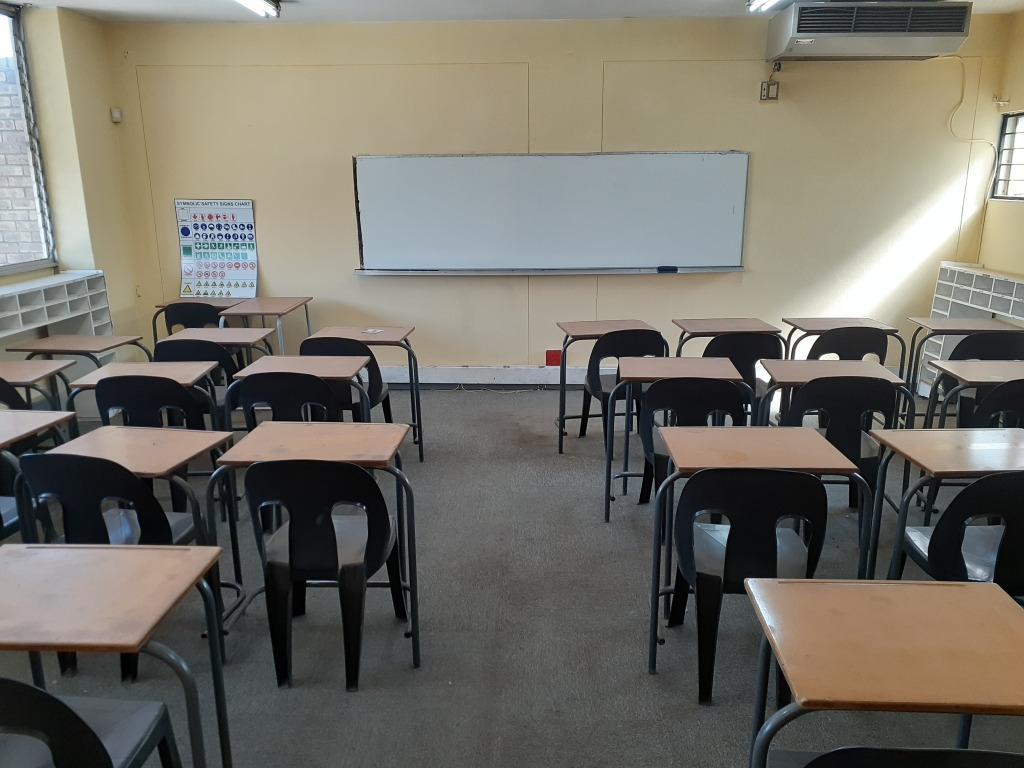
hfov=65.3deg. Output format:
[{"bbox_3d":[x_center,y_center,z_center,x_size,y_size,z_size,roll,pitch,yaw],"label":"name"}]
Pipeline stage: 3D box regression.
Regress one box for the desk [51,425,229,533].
[{"bbox_3d":[-1.342,0.588,2.871,0.703,0.749,0.466,3,14,13],"label":"desk"}]

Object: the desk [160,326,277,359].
[{"bbox_3d":[-1.758,0.065,4.893,0.685,0.737,0.439,0,14,2],"label":"desk"}]

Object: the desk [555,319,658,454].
[{"bbox_3d":[0.599,0.007,5.059,0.685,0.737,0.439,-2,14,-8],"label":"desk"}]

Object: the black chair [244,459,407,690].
[{"bbox_3d":[-0.639,0.579,2.791,0.478,0.792,0.506,0,14,3],"label":"black chair"}]

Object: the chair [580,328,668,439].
[{"bbox_3d":[0.676,0.014,4.929,0.475,0.787,0.510,-2,14,-7],"label":"chair"}]

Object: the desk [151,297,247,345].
[{"bbox_3d":[-2.369,-0.270,6.240,0.640,0.745,0.430,0,14,2],"label":"desk"}]

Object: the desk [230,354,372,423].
[{"bbox_3d":[-1.018,0.272,4.037,0.685,0.737,0.439,0,14,2],"label":"desk"}]

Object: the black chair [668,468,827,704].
[{"bbox_3d":[0.761,0.582,2.635,0.475,0.787,0.510,2,14,9],"label":"black chair"}]

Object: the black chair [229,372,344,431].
[{"bbox_3d":[-1.026,0.277,3.918,0.475,0.790,0.500,0,14,2],"label":"black chair"}]

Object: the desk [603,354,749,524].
[{"bbox_3d":[0.810,0.275,3.976,0.685,0.737,0.439,1,14,6],"label":"desk"}]

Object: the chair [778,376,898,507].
[{"bbox_3d":[1.527,0.306,3.812,0.478,0.792,0.506,1,14,6],"label":"chair"}]

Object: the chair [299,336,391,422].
[{"bbox_3d":[-0.961,0.073,4.729,0.475,0.790,0.500,0,14,4],"label":"chair"}]

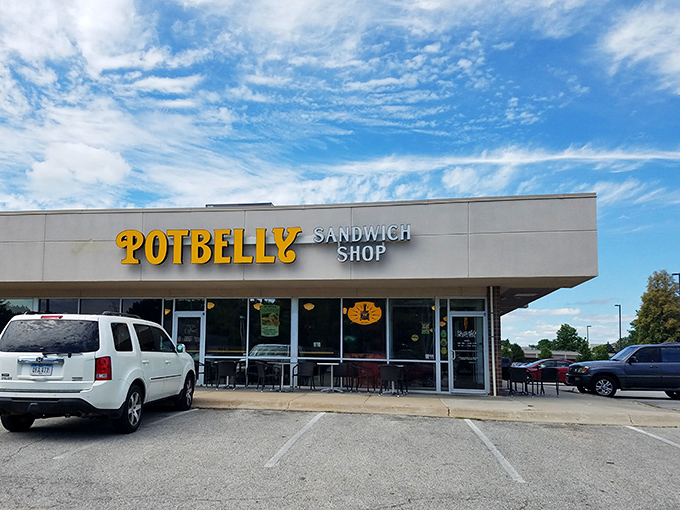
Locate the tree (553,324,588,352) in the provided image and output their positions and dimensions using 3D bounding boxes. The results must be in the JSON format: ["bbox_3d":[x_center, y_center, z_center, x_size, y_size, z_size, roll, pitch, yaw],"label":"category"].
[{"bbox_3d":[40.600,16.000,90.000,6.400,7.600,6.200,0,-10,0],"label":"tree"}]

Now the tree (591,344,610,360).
[{"bbox_3d":[29.600,11.800,58.000,2.400,3.300,2.400,0,-10,0],"label":"tree"}]

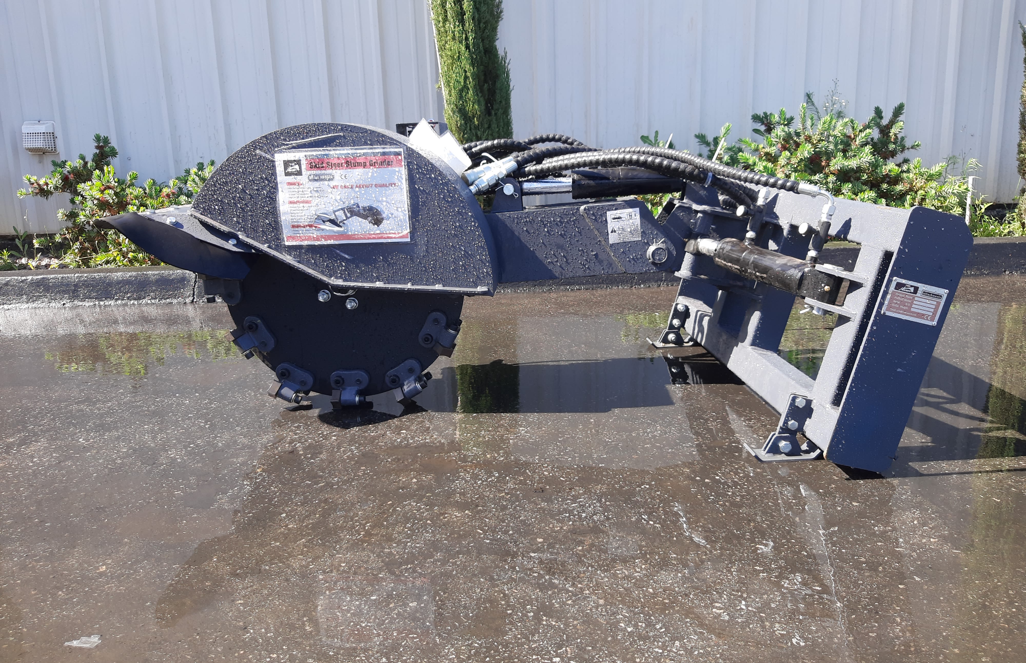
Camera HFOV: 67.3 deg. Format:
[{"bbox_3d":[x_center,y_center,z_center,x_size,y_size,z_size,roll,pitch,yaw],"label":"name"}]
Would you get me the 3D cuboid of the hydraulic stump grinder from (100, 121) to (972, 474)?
[{"bbox_3d":[-0.074,-0.175,2.000,1.810,0.730,1.200,-2,12,0],"label":"hydraulic stump grinder"}]

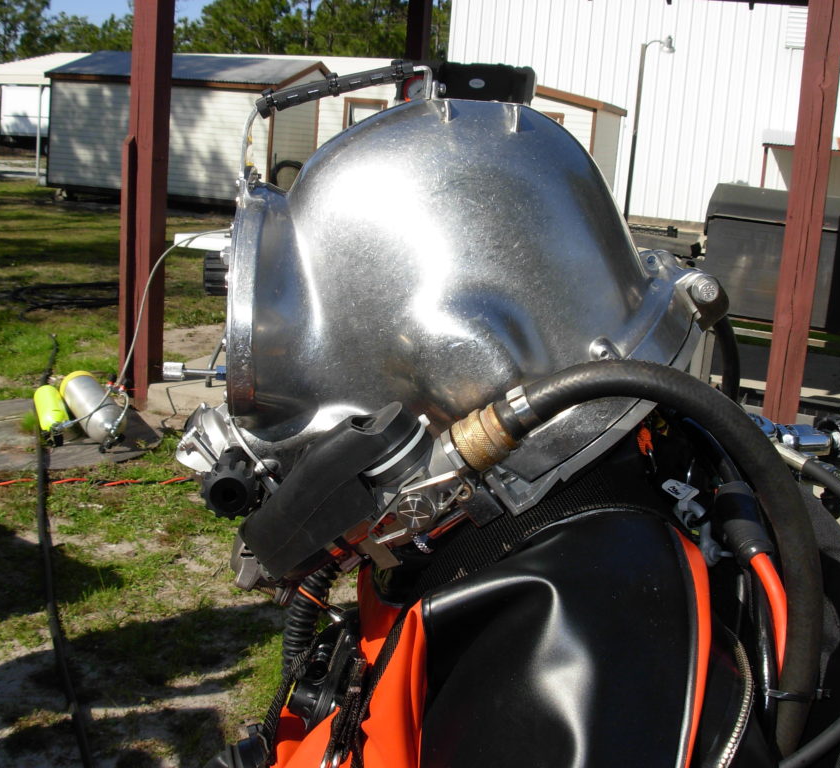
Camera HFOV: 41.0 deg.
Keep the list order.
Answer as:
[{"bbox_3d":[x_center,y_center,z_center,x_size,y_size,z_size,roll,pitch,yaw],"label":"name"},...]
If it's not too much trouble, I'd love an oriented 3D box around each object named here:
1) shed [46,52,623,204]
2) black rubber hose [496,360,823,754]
[{"bbox_3d":[-1.450,-4.297,19.283,9.700,2.500,3.200,8,13,18],"label":"shed"},{"bbox_3d":[0.160,0.124,0.768,0.239,0.274,0.107,4,12,0],"label":"black rubber hose"}]

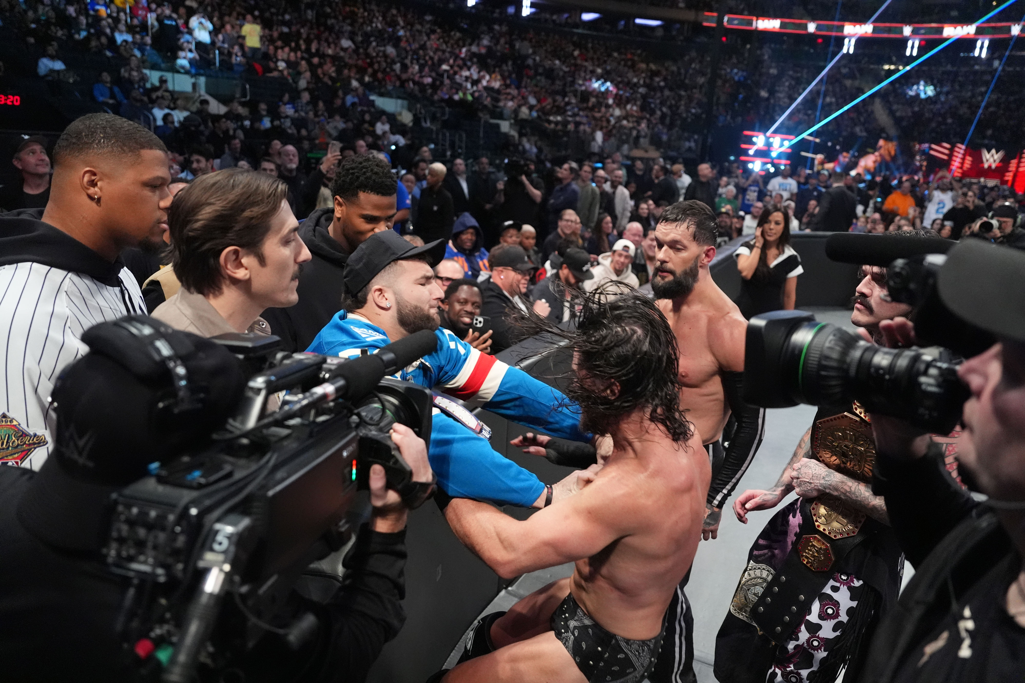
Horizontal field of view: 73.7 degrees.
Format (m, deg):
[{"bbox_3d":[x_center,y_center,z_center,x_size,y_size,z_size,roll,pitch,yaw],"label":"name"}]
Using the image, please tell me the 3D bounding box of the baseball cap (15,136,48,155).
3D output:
[{"bbox_3d":[-3.096,-1.259,4.400,0.260,0.130,0.180,-10,6,30],"label":"baseball cap"}]

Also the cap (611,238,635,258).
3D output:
[{"bbox_3d":[0.779,-0.647,4.800,0.175,0.140,0.260,1,2,-5],"label":"cap"}]

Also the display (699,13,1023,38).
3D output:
[{"bbox_3d":[22.500,-20.300,44.300,19.600,0.850,1.800,3,14,1],"label":"display"}]

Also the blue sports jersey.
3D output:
[{"bbox_3d":[-0.208,0.253,1.700,0.740,0.620,0.560,11,16,31],"label":"blue sports jersey"}]

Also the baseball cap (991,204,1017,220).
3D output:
[{"bbox_3d":[3.895,-1.019,5.400,0.260,0.140,0.180,1,12,-41],"label":"baseball cap"}]

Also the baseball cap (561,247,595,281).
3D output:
[{"bbox_3d":[0.406,-0.484,4.300,0.260,0.150,0.180,38,27,19],"label":"baseball cap"}]

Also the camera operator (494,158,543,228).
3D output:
[{"bbox_3d":[0.084,-1.186,7.918,0.620,1.800,0.550,10,16,27],"label":"camera operator"}]

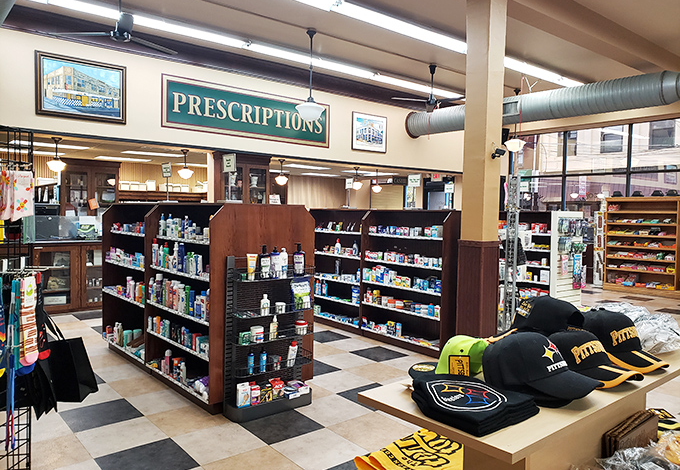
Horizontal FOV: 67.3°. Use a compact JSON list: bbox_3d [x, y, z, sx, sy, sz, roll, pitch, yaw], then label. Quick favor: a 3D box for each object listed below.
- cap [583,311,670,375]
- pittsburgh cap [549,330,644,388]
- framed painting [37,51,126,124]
[{"bbox_3d":[0.911,0.337,1.662,0.265,0.150,0.175,3,3,39],"label":"cap"},{"bbox_3d":[0.680,0.332,1.410,0.265,0.130,0.180,3,3,36],"label":"pittsburgh cap"},{"bbox_3d":[-3.312,-1.879,6.603,1.074,0.781,0.050,-1,3,-40],"label":"framed painting"}]

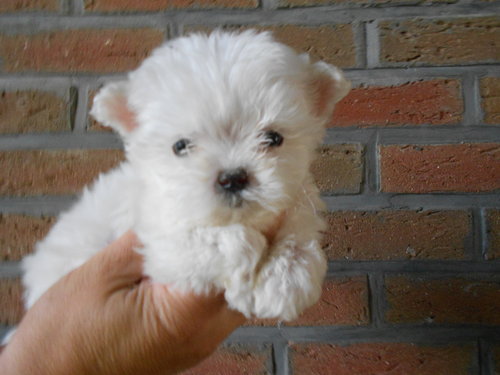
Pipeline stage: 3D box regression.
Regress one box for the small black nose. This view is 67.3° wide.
[{"bbox_3d":[-0.009,-0.004,0.195,0.016,0.013,0.011,-6,2,-6],"label":"small black nose"}]

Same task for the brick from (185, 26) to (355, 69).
[{"bbox_3d":[0.022,-0.148,0.455,0.188,0.051,0.090,-1,-4,2],"label":"brick"}]

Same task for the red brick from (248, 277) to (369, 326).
[{"bbox_3d":[0.028,0.121,0.434,0.191,0.050,0.090,-1,-4,2],"label":"red brick"}]

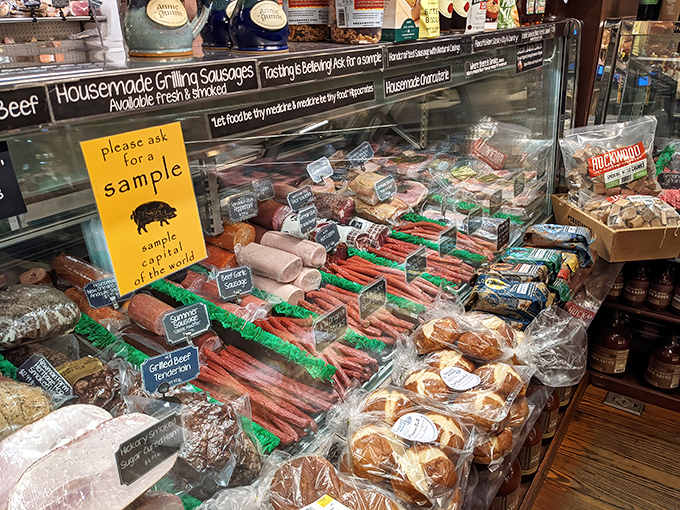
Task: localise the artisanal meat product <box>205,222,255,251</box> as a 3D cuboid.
[{"bbox_3d":[-0.366,-0.082,1.650,0.200,0.077,0.077,16,29,33],"label":"artisanal meat product"}]

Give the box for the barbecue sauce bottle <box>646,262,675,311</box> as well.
[{"bbox_3d":[1.259,0.127,2.070,0.083,0.185,0.083,24,35,38],"label":"barbecue sauce bottle"}]

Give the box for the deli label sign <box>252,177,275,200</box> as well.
[{"bbox_3d":[-0.209,-0.181,1.468,0.005,0.056,0.089,-11,9,27],"label":"deli label sign"}]

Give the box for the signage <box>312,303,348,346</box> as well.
[{"bbox_3d":[-0.019,0.152,1.120,0.006,0.077,0.104,14,29,38],"label":"signage"}]

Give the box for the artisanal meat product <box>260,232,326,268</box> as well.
[{"bbox_3d":[-0.137,-0.022,1.543,0.205,0.072,0.072,16,29,33],"label":"artisanal meat product"}]

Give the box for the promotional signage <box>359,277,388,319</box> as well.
[{"bbox_3d":[0.079,0.105,1.250,0.006,0.074,0.098,16,29,39],"label":"promotional signage"}]

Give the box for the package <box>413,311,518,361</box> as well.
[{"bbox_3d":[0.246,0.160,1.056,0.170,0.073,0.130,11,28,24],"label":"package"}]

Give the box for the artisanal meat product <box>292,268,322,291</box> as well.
[{"bbox_3d":[-0.131,0.040,1.322,0.155,0.057,0.057,16,30,32],"label":"artisanal meat product"}]

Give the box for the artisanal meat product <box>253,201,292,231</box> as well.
[{"bbox_3d":[-0.241,-0.131,1.541,0.180,0.062,0.062,16,30,32],"label":"artisanal meat product"}]

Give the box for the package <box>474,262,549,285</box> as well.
[{"bbox_3d":[0.423,0.064,1.279,0.162,0.057,0.075,10,27,24],"label":"package"}]

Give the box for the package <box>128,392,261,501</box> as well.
[{"bbox_3d":[-0.250,0.320,0.910,0.200,0.085,0.150,20,32,32],"label":"package"}]

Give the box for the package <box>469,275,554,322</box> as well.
[{"bbox_3d":[0.387,0.098,1.196,0.162,0.057,0.075,10,27,24],"label":"package"}]

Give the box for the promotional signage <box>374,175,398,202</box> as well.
[{"bbox_3d":[0.144,-0.209,1.646,0.089,0.056,0.005,-33,21,-36],"label":"promotional signage"}]

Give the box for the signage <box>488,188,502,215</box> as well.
[{"bbox_3d":[0.547,-0.185,1.860,0.006,0.076,0.102,11,25,35],"label":"signage"}]

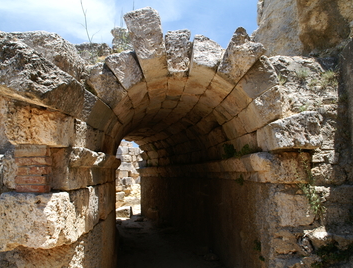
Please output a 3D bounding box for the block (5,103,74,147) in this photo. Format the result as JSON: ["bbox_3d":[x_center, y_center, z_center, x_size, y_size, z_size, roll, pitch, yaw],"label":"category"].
[{"bbox_3d":[-1.237,-0.057,2.846,0.480,0.377,0.525,0,-7,-4],"label":"block"}]

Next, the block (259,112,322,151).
[{"bbox_3d":[1.286,0.002,3.592,0.560,0.430,0.550,0,-7,-4],"label":"block"}]

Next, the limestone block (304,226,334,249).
[{"bbox_3d":[1.395,1.066,3.136,0.280,0.200,0.300,0,-7,-4],"label":"limestone block"}]

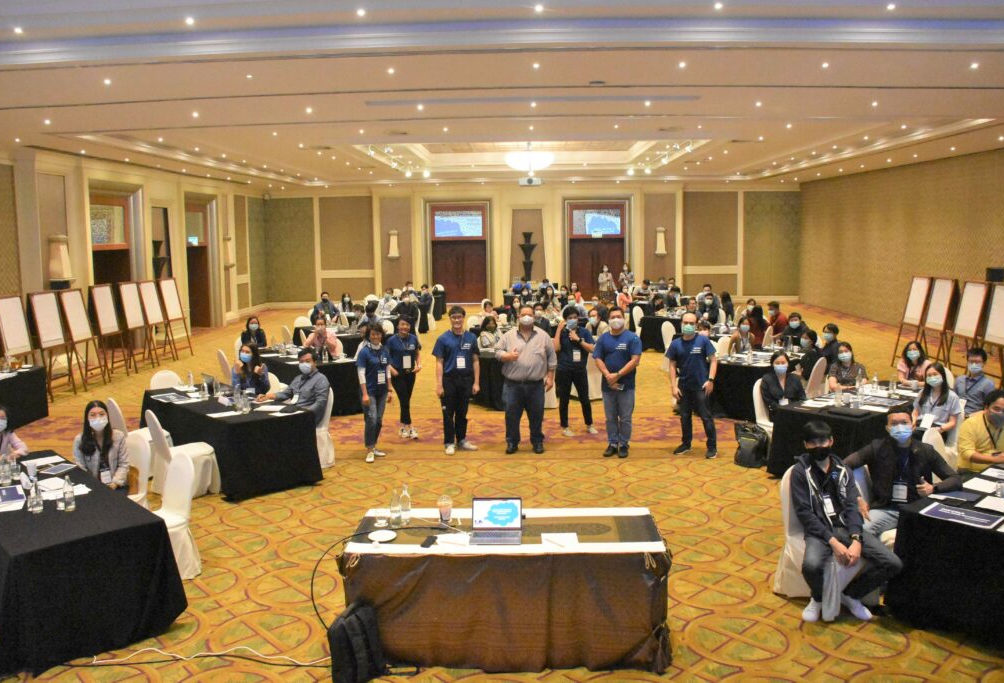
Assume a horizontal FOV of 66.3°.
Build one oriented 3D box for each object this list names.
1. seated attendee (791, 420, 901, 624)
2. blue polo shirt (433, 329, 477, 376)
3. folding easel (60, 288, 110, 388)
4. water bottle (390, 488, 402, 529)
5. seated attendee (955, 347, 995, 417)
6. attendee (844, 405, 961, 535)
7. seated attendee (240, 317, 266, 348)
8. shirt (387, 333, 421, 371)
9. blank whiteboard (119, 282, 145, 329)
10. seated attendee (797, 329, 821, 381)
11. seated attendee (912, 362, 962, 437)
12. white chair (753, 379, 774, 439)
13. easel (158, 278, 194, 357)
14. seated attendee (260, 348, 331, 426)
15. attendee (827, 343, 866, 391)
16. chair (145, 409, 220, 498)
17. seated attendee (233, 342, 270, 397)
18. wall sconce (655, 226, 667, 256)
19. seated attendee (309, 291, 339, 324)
[{"bbox_3d":[2.256,1.189,5.199,0.600,1.290,0.700,-1,8,1],"label":"seated attendee"},{"bbox_3d":[-0.553,0.141,8.944,0.500,0.540,0.270,0,8,-3],"label":"blue polo shirt"},{"bbox_3d":[-7.480,-0.030,13.500,0.600,1.720,0.680,0,8,2],"label":"folding easel"},{"bbox_3d":[-0.672,1.045,4.847,0.065,0.245,0.065,0,8,2],"label":"water bottle"},{"bbox_3d":[5.190,0.700,8.570,0.750,1.280,0.520,-8,10,-41],"label":"seated attendee"},{"bbox_3d":[2.900,1.112,5.598,0.760,1.270,0.760,1,8,12],"label":"attendee"},{"bbox_3d":[-4.195,0.184,13.230,0.500,1.230,0.720,-6,9,-31],"label":"seated attendee"},{"bbox_3d":[-1.261,0.135,9.834,0.430,0.500,0.250,-3,8,-12],"label":"shirt"},{"bbox_3d":[-6.930,-0.666,14.405,0.040,0.860,0.640,-8,8,3],"label":"blank whiteboard"},{"bbox_3d":[3.965,0.497,10.036,0.720,1.220,0.500,0,8,2],"label":"seated attendee"},{"bbox_3d":[4.340,0.840,7.850,0.500,1.240,0.750,7,11,43],"label":"seated attendee"},{"bbox_3d":[3.150,0.890,8.600,0.550,0.950,0.450,6,10,41],"label":"white chair"},{"bbox_3d":[-7.153,-0.488,16.575,0.640,1.730,0.690,0,8,6],"label":"easel"},{"bbox_3d":[-2.255,0.752,8.483,0.580,1.260,0.780,5,10,33],"label":"seated attendee"},{"bbox_3d":[4.220,0.632,9.491,0.530,1.250,0.750,0,8,-3],"label":"attendee"},{"bbox_3d":[-3.174,1.082,7.652,0.570,0.920,0.470,-9,11,-44],"label":"chair"},{"bbox_3d":[-3.380,0.620,10.330,0.500,1.220,0.750,4,9,30],"label":"seated attendee"},{"bbox_3d":[5.832,-3.672,28.262,0.450,1.080,0.220,0,8,2],"label":"wall sconce"},{"bbox_3d":[-4.160,-0.524,18.221,0.600,1.300,0.780,-3,8,-14],"label":"seated attendee"}]

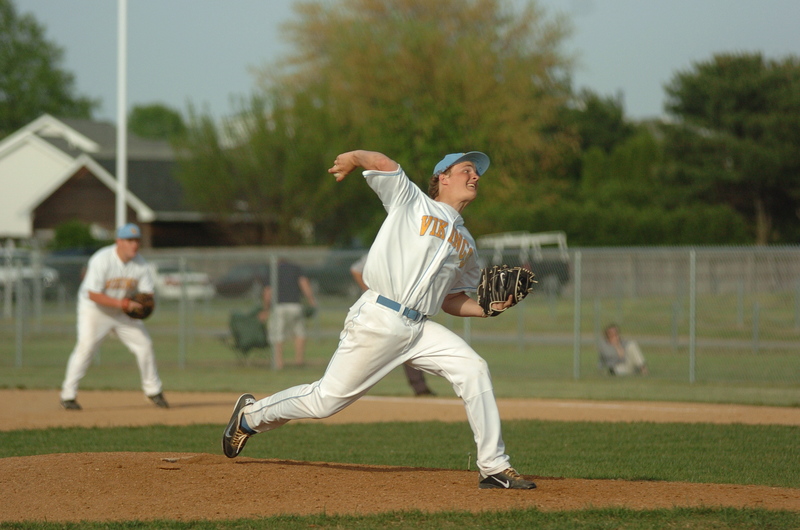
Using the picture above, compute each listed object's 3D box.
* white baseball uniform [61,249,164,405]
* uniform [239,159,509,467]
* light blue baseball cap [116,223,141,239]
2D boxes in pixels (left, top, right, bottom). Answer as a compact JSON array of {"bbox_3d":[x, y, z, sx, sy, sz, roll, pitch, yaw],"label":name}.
[{"bbox_3d":[-2.240,0.447,46.500,0.780,1.210,0.580,0,1,-33],"label":"white baseball uniform"},{"bbox_3d":[-0.112,0.264,28.500,1.100,1.490,0.880,0,1,40],"label":"uniform"},{"bbox_3d":[-2.095,-0.266,46.200,0.180,0.135,0.260,0,7,-33],"label":"light blue baseball cap"}]

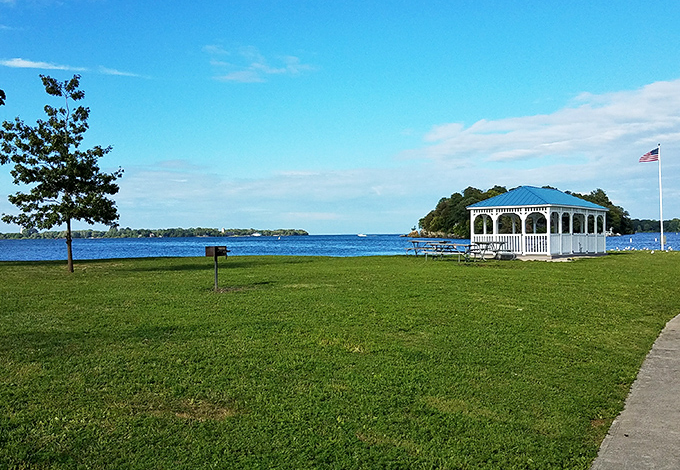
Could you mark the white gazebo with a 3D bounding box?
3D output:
[{"bbox_3d":[10.389,-0.730,26.402,7.457,3.366,4.205,-1,0,-45],"label":"white gazebo"}]

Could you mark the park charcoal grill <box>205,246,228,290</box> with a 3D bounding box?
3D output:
[{"bbox_3d":[-3.127,0.849,13.100,0.460,1.100,0.430,-1,0,32],"label":"park charcoal grill"}]

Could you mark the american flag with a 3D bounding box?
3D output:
[{"bbox_3d":[21.803,-5.604,36.000,1.380,1.020,0.250,-1,0,14],"label":"american flag"}]

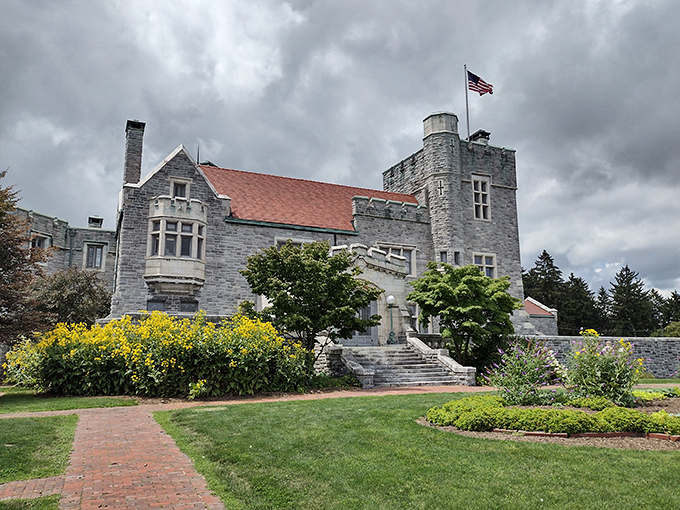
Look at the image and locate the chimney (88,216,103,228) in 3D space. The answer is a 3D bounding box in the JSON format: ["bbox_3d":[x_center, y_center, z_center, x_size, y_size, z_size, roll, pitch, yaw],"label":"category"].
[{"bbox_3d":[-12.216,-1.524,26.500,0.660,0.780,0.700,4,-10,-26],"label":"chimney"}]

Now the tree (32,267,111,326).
[{"bbox_3d":[-12.703,3.182,25.000,4.000,5.000,3.800,5,-11,-26],"label":"tree"}]

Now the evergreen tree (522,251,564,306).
[{"bbox_3d":[26.090,6.218,68.000,6.200,14.000,6.200,-4,-10,21],"label":"evergreen tree"}]

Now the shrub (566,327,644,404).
[{"bbox_3d":[6.882,2.901,13.800,1.950,2.000,1.850,-5,-11,26],"label":"shrub"}]

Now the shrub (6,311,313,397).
[{"bbox_3d":[-5.369,3.257,17.627,9.200,2.500,2.900,5,-11,-25],"label":"shrub"}]

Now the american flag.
[{"bbox_3d":[9.153,-11.252,34.800,1.800,1.750,0.450,-3,-10,16],"label":"american flag"}]

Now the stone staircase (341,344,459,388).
[{"bbox_3d":[2.313,4.593,22.088,3.600,1.500,3.400,5,-11,-25],"label":"stone staircase"}]

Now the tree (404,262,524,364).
[{"bbox_3d":[5.514,2.998,24.460,5.300,5.400,5.000,-2,-10,12],"label":"tree"}]

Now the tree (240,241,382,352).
[{"bbox_3d":[-1.185,2.315,21.031,5.600,5.700,5.200,0,-10,-3],"label":"tree"}]

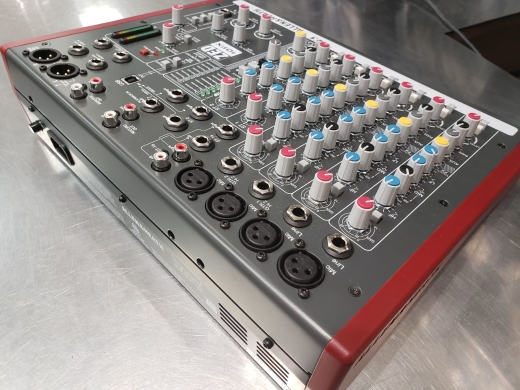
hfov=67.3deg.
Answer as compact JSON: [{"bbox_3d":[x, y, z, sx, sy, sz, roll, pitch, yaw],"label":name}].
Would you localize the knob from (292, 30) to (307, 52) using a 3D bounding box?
[{"bbox_3d":[0.035,-0.137,0.349,0.010,0.014,0.010,-6,46,-15],"label":"knob"}]

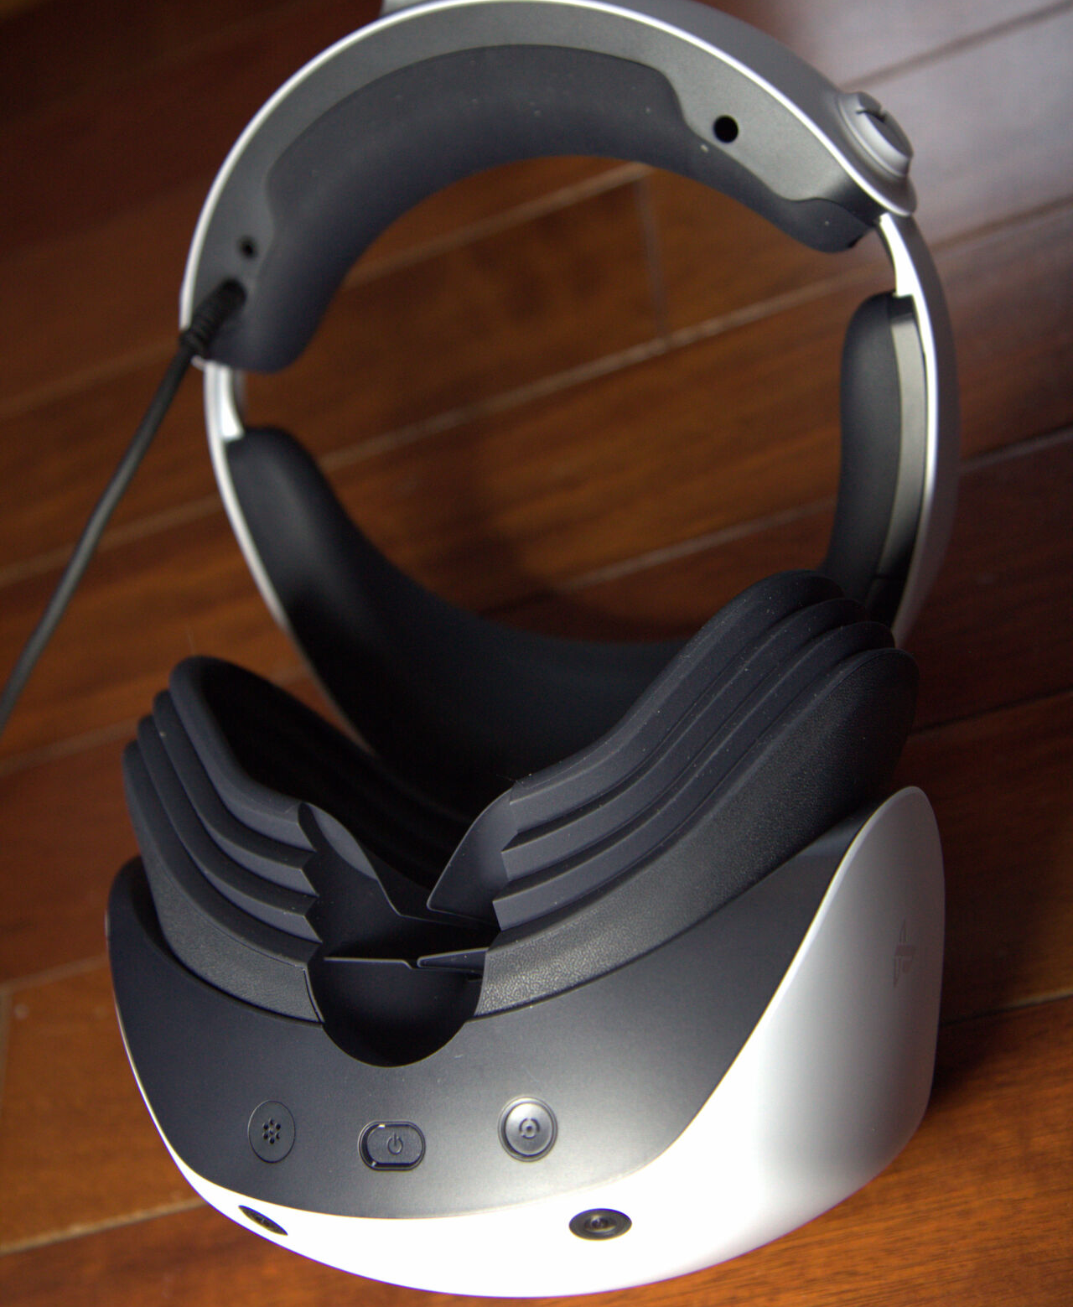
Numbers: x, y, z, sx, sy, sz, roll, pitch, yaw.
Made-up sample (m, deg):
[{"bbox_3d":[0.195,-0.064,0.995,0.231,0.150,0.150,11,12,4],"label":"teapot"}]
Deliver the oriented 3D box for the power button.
[{"bbox_3d":[-0.028,0.097,0.387,0.015,0.003,0.010,-8,75,26],"label":"power button"}]

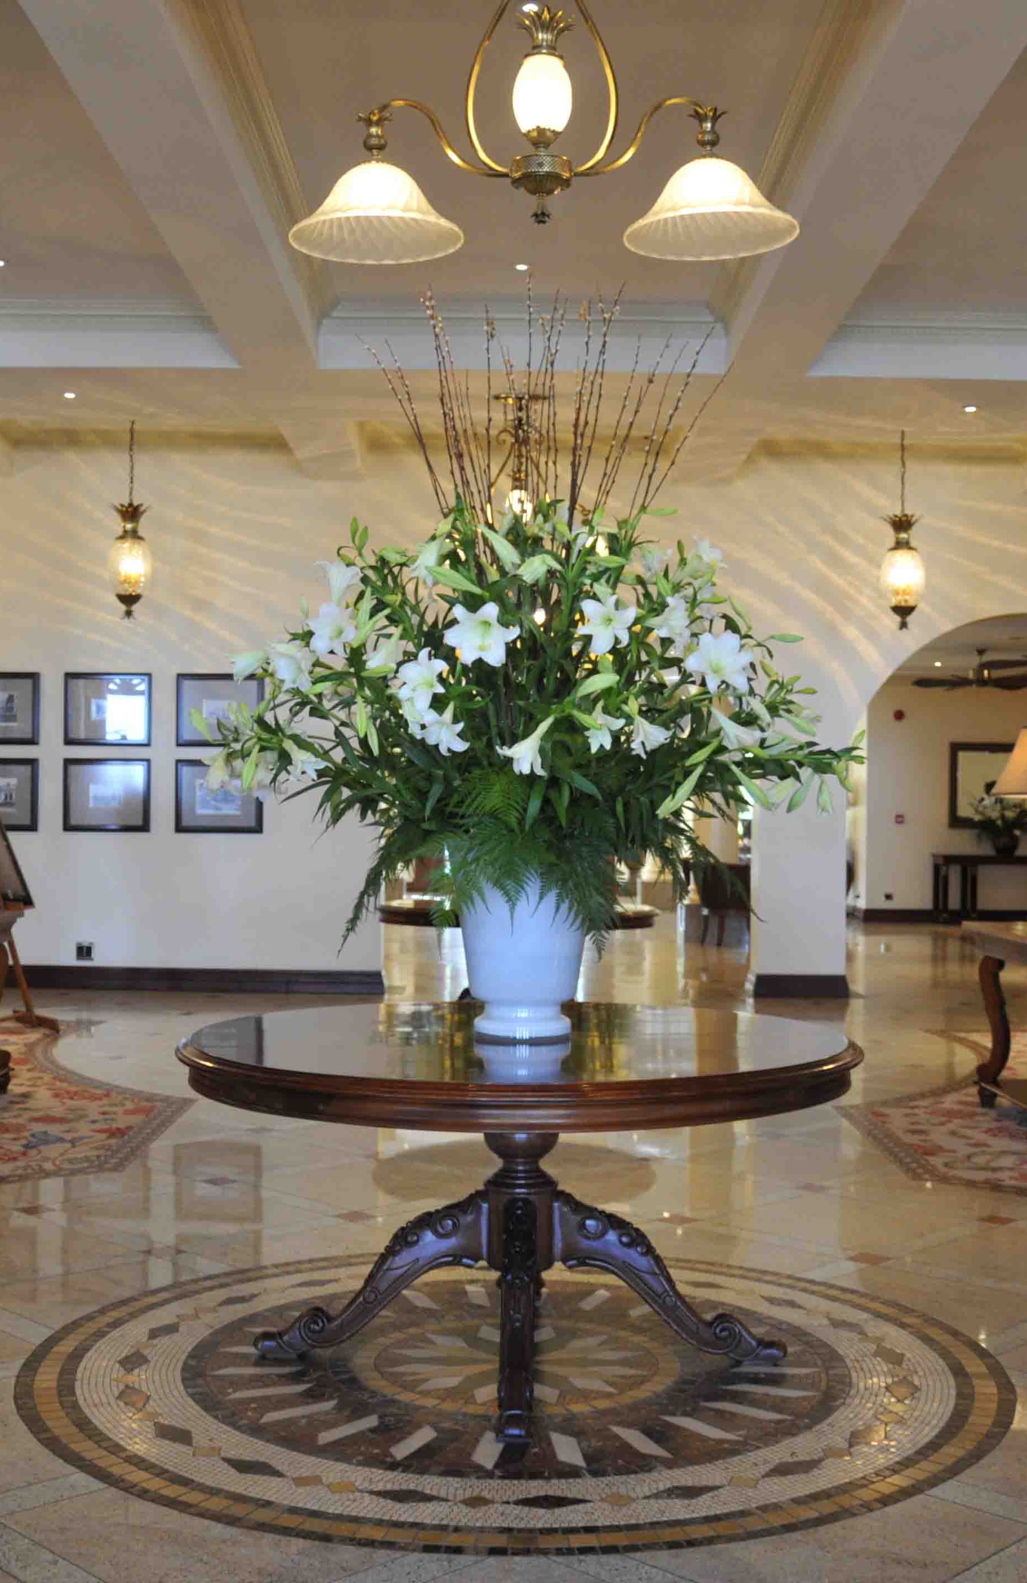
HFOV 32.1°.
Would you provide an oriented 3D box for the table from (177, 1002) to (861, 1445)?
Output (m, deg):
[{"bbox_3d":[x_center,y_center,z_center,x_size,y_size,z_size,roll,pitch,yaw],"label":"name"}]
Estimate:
[{"bbox_3d":[0.014,0.900,3.986,1.500,0.730,1.500,1,-1,0],"label":"table"}]

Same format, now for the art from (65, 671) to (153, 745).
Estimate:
[{"bbox_3d":[-2.761,-0.556,12.174,0.590,0.495,0.035,1,0,0],"label":"art"}]

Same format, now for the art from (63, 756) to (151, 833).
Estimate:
[{"bbox_3d":[-2.760,0.025,12.201,0.600,0.515,0.040,1,-1,0],"label":"art"}]

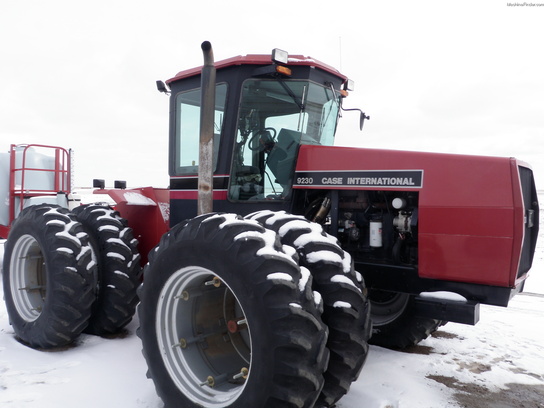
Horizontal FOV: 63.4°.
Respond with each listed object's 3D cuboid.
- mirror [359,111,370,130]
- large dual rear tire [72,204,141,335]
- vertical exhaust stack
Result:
[{"bbox_3d":[1.163,-1.038,5.500,0.110,0.250,0.170,1,2,15],"label":"mirror"},{"bbox_3d":[-2.365,0.858,5.855,1.750,1.720,0.470,2,2,39],"label":"large dual rear tire"},{"bbox_3d":[-0.679,-0.708,4.614,0.160,2.000,0.180,2,2,39],"label":"vertical exhaust stack"}]

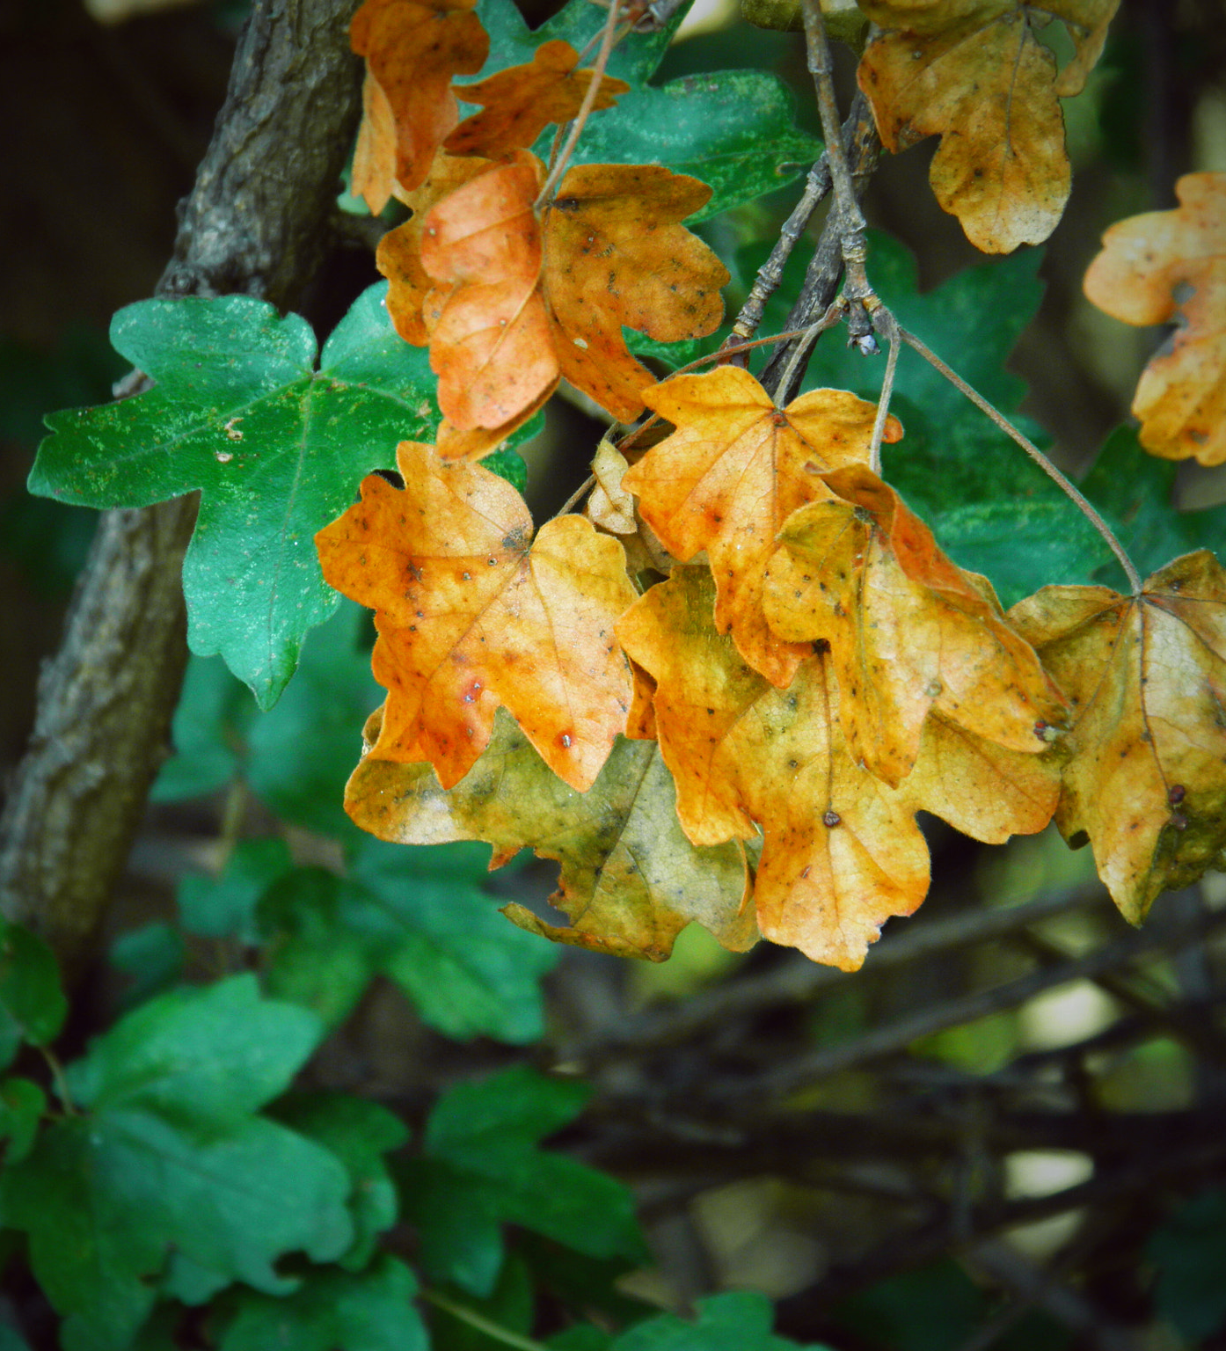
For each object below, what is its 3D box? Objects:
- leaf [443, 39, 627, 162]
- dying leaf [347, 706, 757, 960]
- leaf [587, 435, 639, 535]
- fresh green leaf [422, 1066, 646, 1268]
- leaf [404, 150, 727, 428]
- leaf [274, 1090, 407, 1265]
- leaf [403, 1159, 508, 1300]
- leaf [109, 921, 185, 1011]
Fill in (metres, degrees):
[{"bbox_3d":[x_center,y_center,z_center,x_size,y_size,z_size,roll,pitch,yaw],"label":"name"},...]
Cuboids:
[{"bbox_3d":[-0.012,-0.090,1.660,0.029,0.021,0.013,0,-37,0],"label":"leaf"},{"bbox_3d":[-0.009,0.020,1.665,0.065,0.048,0.018,0,-9,-3],"label":"dying leaf"},{"bbox_3d":[0.000,-0.034,1.910,0.009,0.017,0.007,0,-6,0],"label":"leaf"},{"bbox_3d":[-0.015,0.095,2.050,0.042,0.035,0.018,0,-19,0],"label":"fresh green leaf"},{"bbox_3d":[-0.009,-0.069,1.900,0.058,0.048,0.023,0,-6,-3],"label":"leaf"},{"bbox_3d":[-0.047,0.084,1.765,0.027,0.030,0.012,0,-17,-9],"label":"leaf"},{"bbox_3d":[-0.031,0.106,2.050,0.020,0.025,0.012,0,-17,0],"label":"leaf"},{"bbox_3d":[-0.081,0.051,1.850,0.013,0.017,0.008,0,-18,0],"label":"leaf"}]

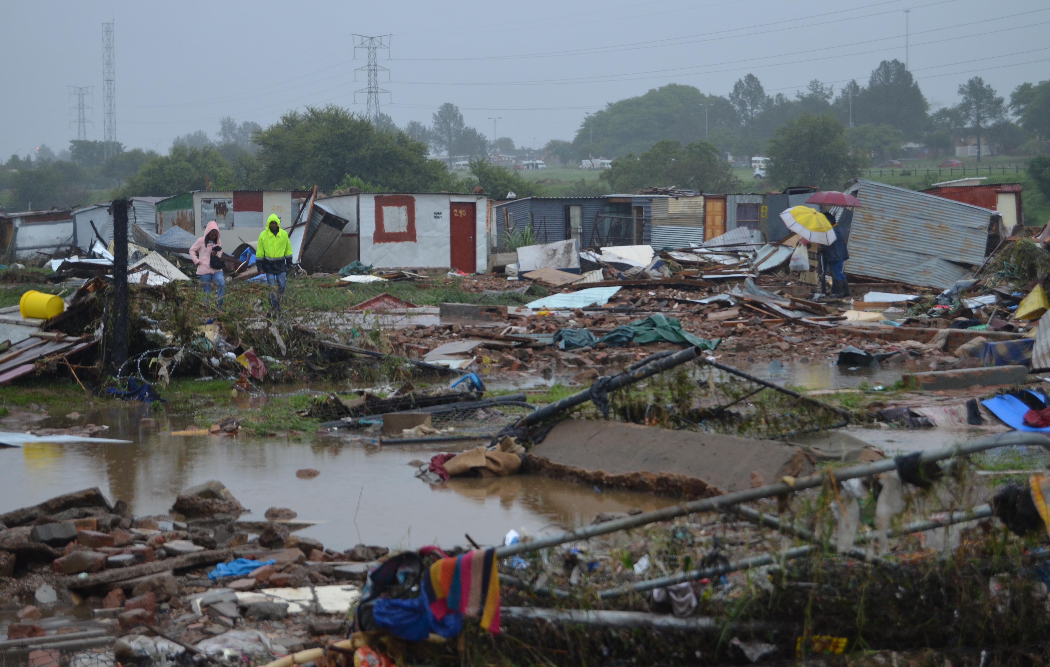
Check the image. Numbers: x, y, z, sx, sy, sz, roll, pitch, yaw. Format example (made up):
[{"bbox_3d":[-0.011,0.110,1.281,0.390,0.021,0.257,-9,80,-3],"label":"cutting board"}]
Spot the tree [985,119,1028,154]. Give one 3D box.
[{"bbox_3d":[85.827,-34.749,425.000,7.304,6.570,6.939,0,3,0],"label":"tree"}]

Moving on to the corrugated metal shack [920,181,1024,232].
[{"bbox_3d":[15.449,-4.091,85.020,2.950,2.350,3.200,-1,3,-18],"label":"corrugated metal shack"}]

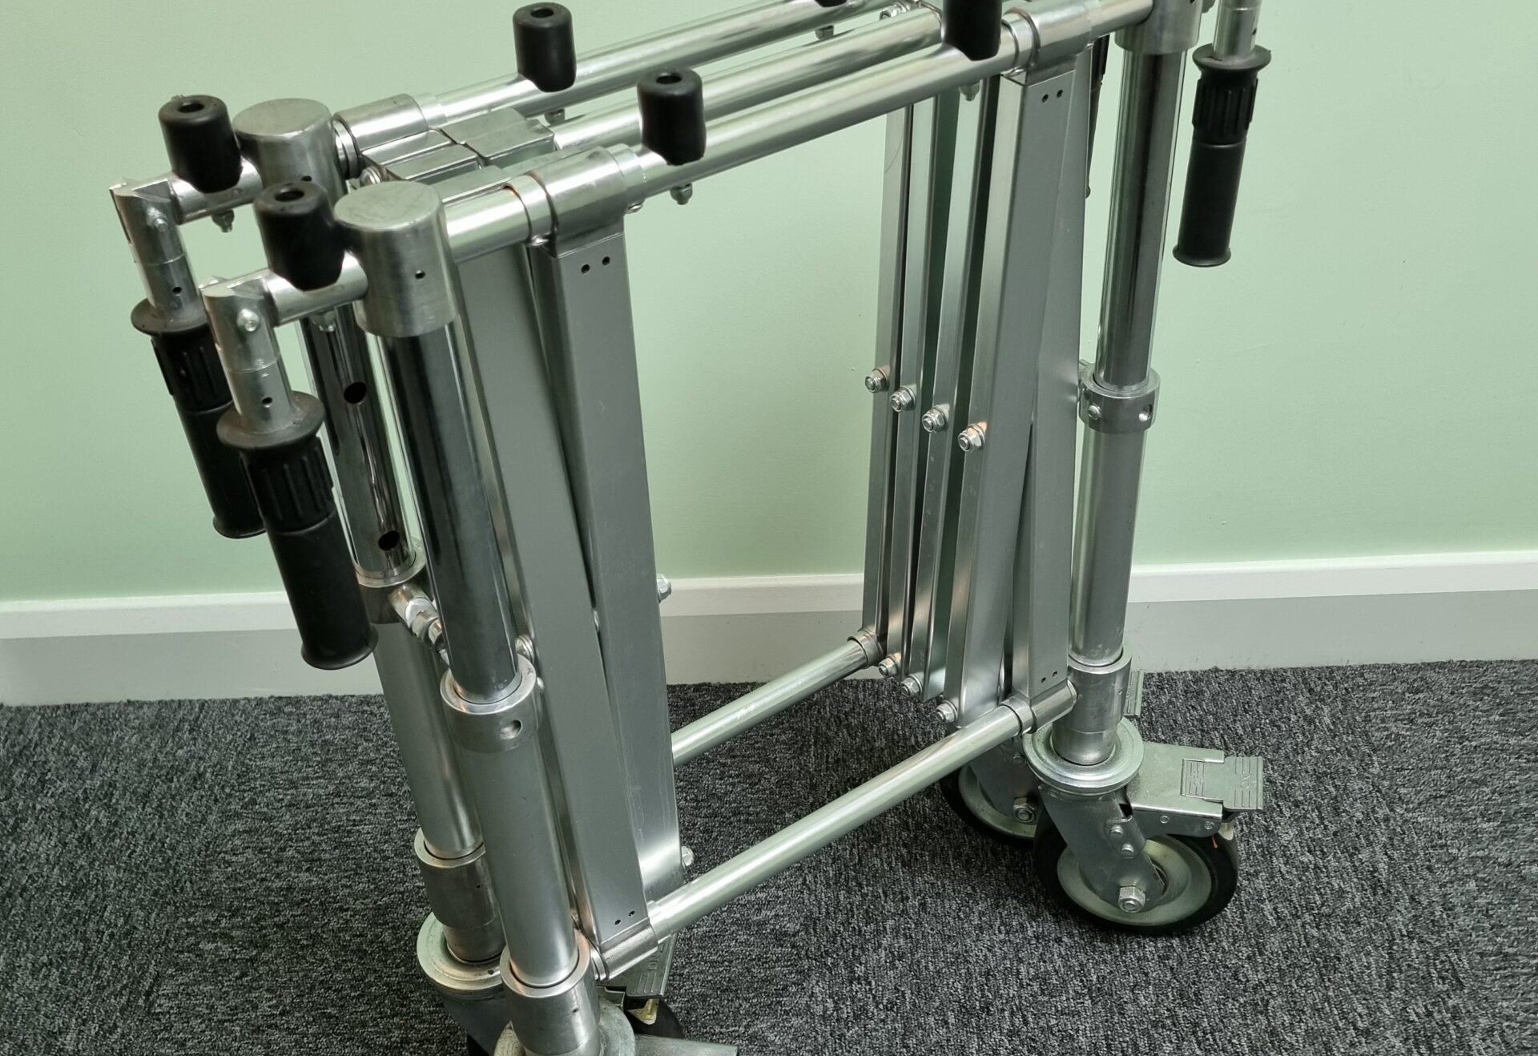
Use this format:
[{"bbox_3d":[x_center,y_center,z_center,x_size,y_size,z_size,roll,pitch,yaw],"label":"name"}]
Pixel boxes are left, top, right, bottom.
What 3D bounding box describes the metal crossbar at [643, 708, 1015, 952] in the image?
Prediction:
[{"bbox_3d":[0.050,0.179,0.969,0.297,0.021,0.021,-24,42,-27],"label":"metal crossbar"}]

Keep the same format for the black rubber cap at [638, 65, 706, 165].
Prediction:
[{"bbox_3d":[-0.040,-0.171,0.642,0.027,0.034,0.027,-2,37,1],"label":"black rubber cap"}]

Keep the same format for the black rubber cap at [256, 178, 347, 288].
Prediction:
[{"bbox_3d":[-0.173,-0.108,0.571,0.027,0.034,0.027,-2,37,1],"label":"black rubber cap"}]

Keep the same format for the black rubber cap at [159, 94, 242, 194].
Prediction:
[{"bbox_3d":[-0.238,-0.160,0.646,0.027,0.034,0.027,-2,37,1],"label":"black rubber cap"}]

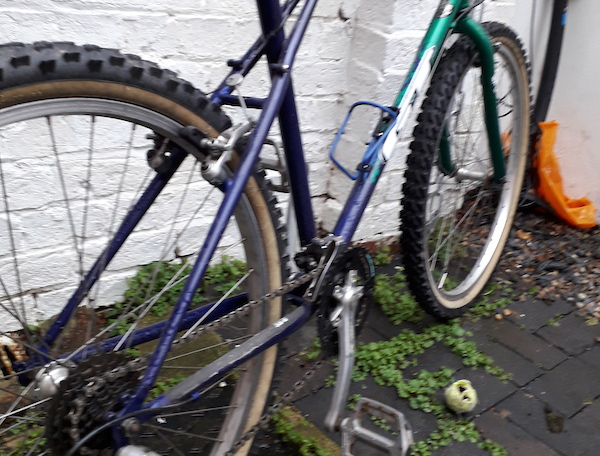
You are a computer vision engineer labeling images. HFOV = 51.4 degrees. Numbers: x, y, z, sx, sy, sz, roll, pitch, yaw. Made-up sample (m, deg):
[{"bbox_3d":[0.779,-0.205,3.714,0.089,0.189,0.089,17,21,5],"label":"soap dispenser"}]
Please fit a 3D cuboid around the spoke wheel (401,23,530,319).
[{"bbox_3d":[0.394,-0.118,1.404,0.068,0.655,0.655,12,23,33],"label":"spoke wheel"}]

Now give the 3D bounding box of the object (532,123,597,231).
[{"bbox_3d":[0.838,-0.175,2.030,0.230,0.330,0.170,18,26,23],"label":"object"}]

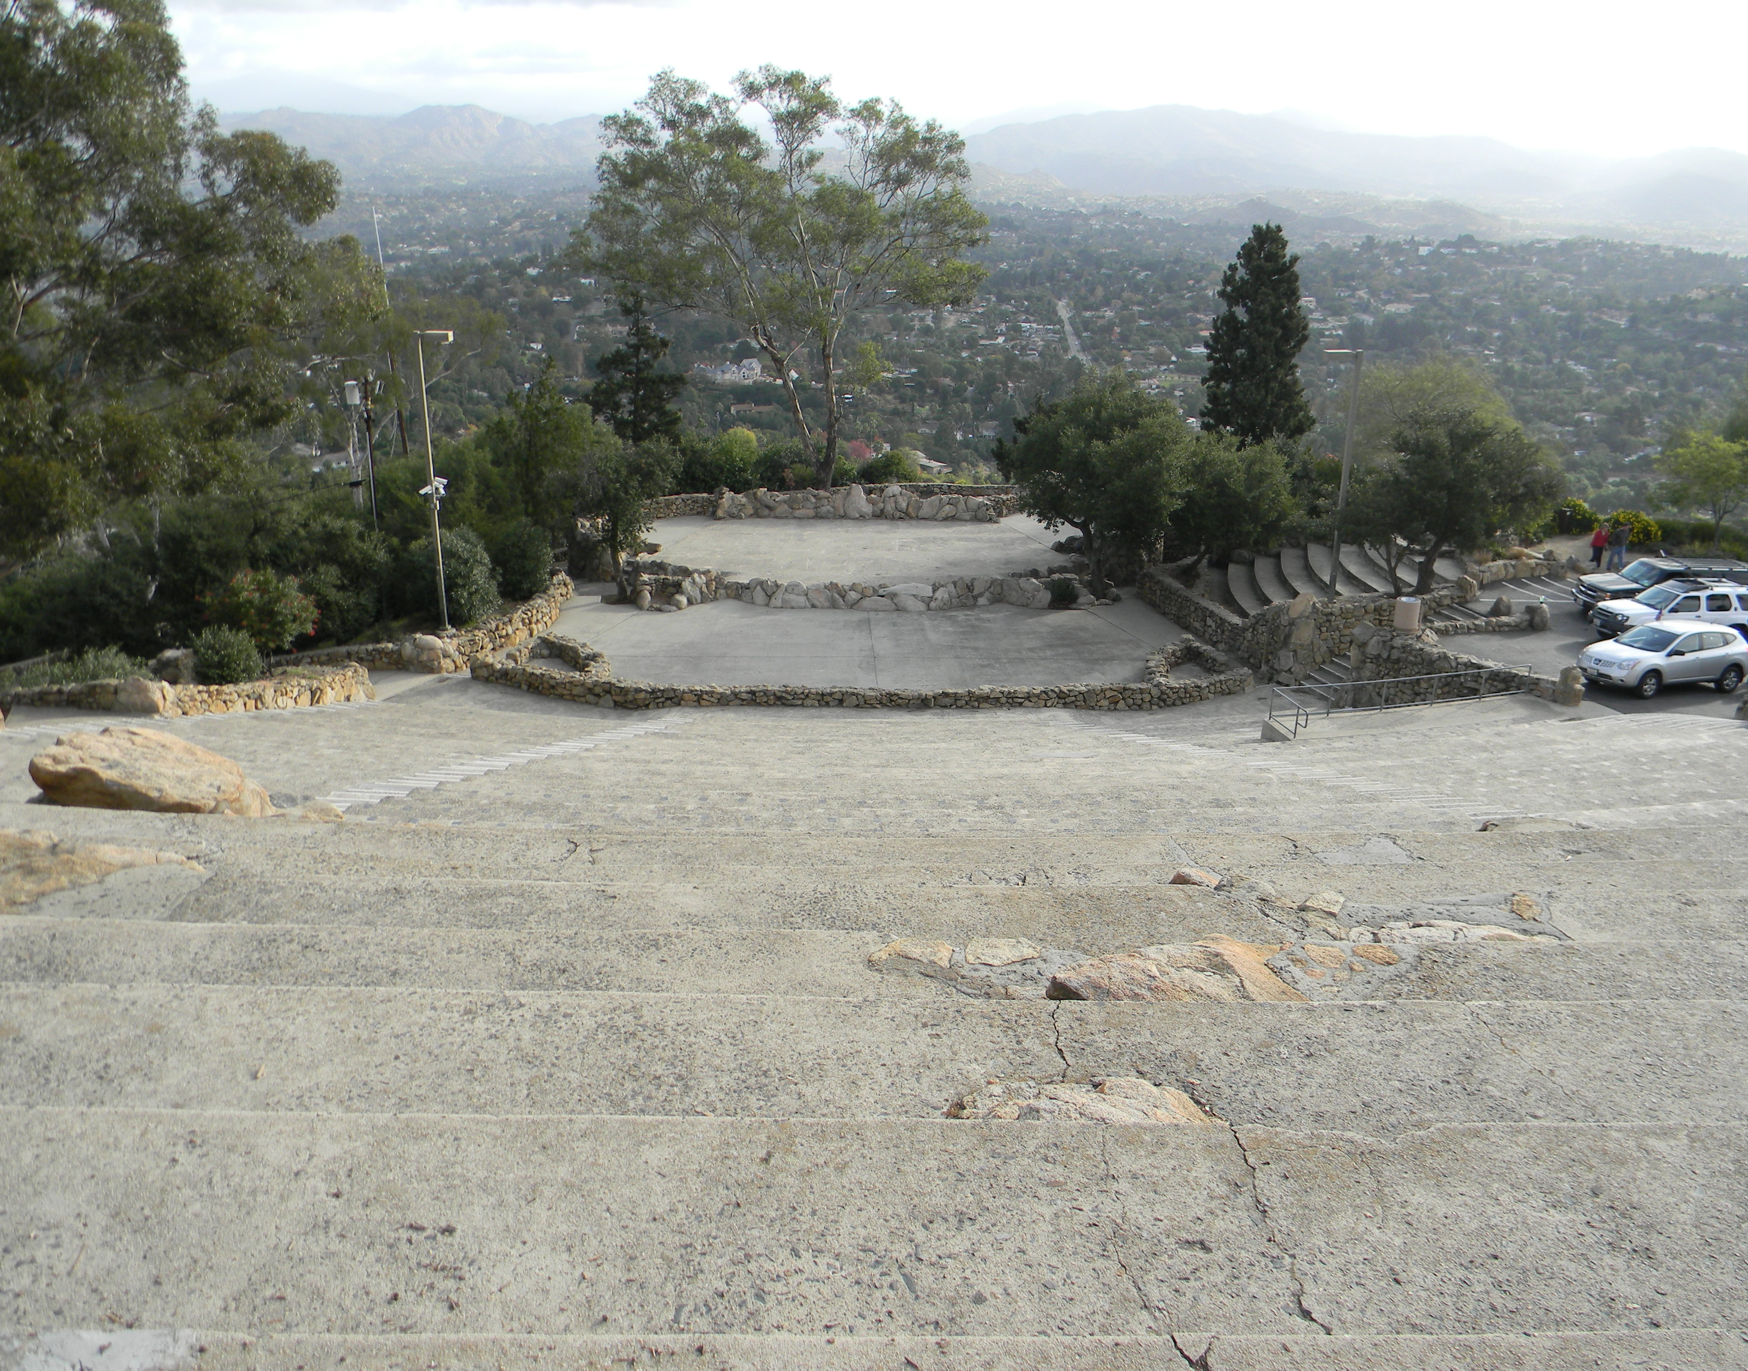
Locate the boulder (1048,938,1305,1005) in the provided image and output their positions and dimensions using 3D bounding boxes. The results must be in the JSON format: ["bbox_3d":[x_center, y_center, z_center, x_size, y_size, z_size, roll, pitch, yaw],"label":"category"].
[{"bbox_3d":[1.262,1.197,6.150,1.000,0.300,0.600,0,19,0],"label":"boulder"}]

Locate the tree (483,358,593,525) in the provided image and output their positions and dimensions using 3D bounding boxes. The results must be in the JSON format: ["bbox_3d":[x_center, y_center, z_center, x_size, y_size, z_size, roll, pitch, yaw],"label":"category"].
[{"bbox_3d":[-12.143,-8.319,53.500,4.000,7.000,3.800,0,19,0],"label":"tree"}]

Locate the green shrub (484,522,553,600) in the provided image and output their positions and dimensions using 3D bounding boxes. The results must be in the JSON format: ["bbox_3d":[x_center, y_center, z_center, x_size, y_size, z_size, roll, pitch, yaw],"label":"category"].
[{"bbox_3d":[-12.480,-4.369,52.000,2.600,2.800,2.500,0,19,0],"label":"green shrub"}]

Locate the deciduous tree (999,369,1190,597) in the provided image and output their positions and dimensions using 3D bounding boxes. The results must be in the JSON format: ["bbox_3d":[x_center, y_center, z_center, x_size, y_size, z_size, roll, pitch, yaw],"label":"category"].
[{"bbox_3d":[7.560,-6.988,51.500,6.900,7.700,6.700,0,19,0],"label":"deciduous tree"}]

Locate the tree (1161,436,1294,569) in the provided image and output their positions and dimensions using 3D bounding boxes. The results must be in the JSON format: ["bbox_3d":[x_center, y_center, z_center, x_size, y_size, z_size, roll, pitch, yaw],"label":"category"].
[{"bbox_3d":[13.475,-7.079,56.600,5.400,5.200,5.200,0,19,0],"label":"tree"}]

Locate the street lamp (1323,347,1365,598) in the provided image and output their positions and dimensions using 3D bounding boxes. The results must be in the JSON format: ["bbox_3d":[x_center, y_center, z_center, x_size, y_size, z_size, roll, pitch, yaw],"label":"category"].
[{"bbox_3d":[16.153,-7.393,52.320,1.400,9.000,0.450,0,19,0],"label":"street lamp"}]

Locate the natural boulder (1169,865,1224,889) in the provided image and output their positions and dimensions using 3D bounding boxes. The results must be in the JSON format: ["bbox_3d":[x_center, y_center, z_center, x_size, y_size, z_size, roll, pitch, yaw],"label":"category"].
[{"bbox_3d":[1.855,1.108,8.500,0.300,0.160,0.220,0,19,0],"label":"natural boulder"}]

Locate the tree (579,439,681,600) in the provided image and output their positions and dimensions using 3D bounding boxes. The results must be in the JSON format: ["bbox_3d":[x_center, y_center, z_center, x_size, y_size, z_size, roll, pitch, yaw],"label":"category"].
[{"bbox_3d":[-8.043,-5.456,48.700,3.300,5.300,3.200,0,19,0],"label":"tree"}]

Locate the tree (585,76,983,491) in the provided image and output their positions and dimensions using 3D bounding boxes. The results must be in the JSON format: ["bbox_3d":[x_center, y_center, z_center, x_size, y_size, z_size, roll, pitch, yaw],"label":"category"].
[{"bbox_3d":[-3.925,-17.847,64.500,17.200,18.200,14.500,0,19,0],"label":"tree"}]

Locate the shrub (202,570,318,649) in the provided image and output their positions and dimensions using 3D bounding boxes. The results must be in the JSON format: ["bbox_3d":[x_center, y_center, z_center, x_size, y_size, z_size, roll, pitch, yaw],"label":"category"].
[{"bbox_3d":[-18.044,-2.248,43.500,3.400,2.600,3.000,0,19,0],"label":"shrub"}]

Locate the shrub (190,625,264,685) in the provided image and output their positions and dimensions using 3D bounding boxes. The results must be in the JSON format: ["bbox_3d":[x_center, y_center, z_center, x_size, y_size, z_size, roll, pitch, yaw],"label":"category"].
[{"bbox_3d":[-15.724,-0.711,35.900,1.750,1.400,1.600,0,19,0],"label":"shrub"}]

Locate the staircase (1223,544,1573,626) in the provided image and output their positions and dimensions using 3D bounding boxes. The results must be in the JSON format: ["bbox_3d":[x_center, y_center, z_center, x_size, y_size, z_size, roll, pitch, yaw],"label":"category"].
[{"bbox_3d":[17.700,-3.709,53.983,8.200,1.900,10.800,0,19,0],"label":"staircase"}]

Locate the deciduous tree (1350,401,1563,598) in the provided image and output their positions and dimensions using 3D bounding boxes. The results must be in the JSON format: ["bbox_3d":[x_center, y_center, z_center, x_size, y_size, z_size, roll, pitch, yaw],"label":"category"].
[{"bbox_3d":[18.822,-6.027,48.000,6.900,5.900,6.200,0,19,0],"label":"deciduous tree"}]

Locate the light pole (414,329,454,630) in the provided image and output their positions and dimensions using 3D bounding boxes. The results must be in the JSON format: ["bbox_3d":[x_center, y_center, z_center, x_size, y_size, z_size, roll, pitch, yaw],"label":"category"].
[{"bbox_3d":[-12.943,-6.063,44.804,1.300,9.100,0.450,0,19,0],"label":"light pole"}]

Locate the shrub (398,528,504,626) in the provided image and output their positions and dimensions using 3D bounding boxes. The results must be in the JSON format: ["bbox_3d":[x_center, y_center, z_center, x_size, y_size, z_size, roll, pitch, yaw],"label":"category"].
[{"bbox_3d":[-13.424,-3.435,46.800,3.300,3.100,3.000,0,19,0],"label":"shrub"}]

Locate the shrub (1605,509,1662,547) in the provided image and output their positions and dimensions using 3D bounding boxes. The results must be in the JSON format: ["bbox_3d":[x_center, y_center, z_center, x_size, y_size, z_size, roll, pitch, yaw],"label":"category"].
[{"bbox_3d":[28.362,-5.891,55.200,2.200,1.300,2.000,0,19,0],"label":"shrub"}]

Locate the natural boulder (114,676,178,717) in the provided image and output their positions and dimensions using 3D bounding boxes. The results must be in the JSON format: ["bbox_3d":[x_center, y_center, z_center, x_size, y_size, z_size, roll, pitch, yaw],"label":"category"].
[{"bbox_3d":[-16.846,0.248,34.200,1.400,0.900,1.100,0,19,0],"label":"natural boulder"}]

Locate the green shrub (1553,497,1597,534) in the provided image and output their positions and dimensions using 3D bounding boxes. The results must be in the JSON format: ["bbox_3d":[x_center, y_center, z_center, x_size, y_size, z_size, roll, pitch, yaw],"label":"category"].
[{"bbox_3d":[26.651,-6.432,56.200,1.750,1.300,1.600,0,19,0],"label":"green shrub"}]

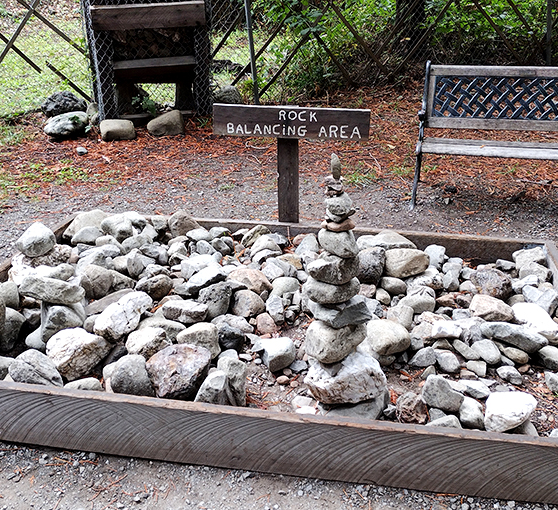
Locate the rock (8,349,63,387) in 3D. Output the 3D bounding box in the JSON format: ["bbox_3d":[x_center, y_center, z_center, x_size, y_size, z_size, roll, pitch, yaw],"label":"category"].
[{"bbox_3d":[-0.790,0.369,1.722,0.178,0.120,0.131,3,27,11],"label":"rock"}]

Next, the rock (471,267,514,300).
[{"bbox_3d":[0.925,0.124,2.310,0.185,0.135,0.155,3,28,9],"label":"rock"}]

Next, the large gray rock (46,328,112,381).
[{"bbox_3d":[-0.661,0.328,1.756,0.204,0.156,0.160,-15,29,-22],"label":"large gray rock"}]

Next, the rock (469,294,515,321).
[{"bbox_3d":[0.821,0.206,2.039,0.175,0.094,0.130,10,29,22],"label":"rock"}]

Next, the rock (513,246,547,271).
[{"bbox_3d":[1.105,0.015,2.335,0.155,0.090,0.120,12,30,25],"label":"rock"}]

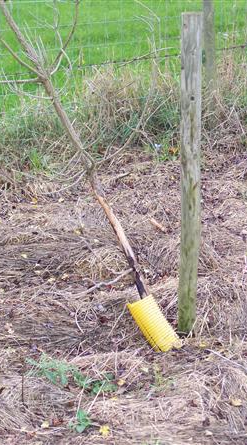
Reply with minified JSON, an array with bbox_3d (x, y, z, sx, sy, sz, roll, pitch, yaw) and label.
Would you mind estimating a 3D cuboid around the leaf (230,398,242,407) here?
[{"bbox_3d":[0.383,0.616,4.572,0.040,0.015,0.035,0,15,0],"label":"leaf"}]

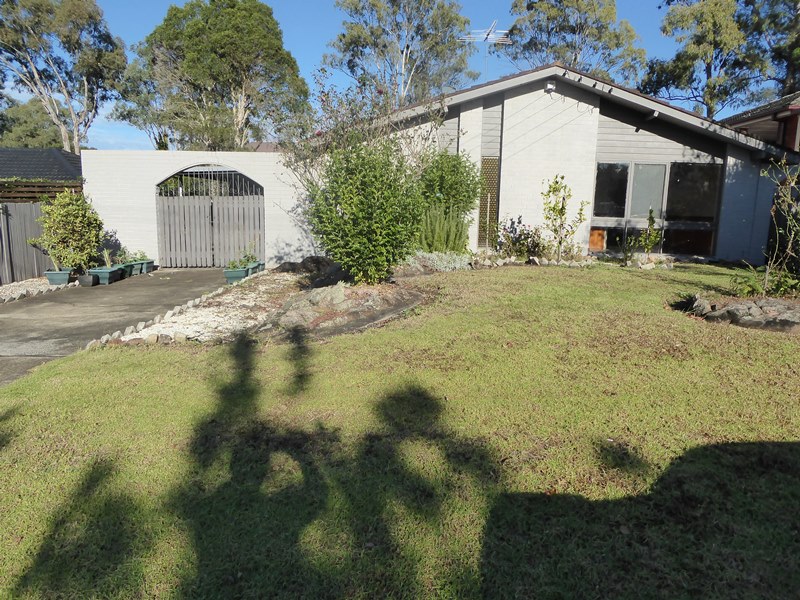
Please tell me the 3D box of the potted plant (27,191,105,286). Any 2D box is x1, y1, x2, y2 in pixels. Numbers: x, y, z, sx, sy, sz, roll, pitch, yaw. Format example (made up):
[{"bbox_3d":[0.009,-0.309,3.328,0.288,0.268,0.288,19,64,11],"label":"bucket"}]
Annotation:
[{"bbox_3d":[-5.942,-1.105,10.331,1.220,1.745,1.200,1,9,0],"label":"potted plant"}]

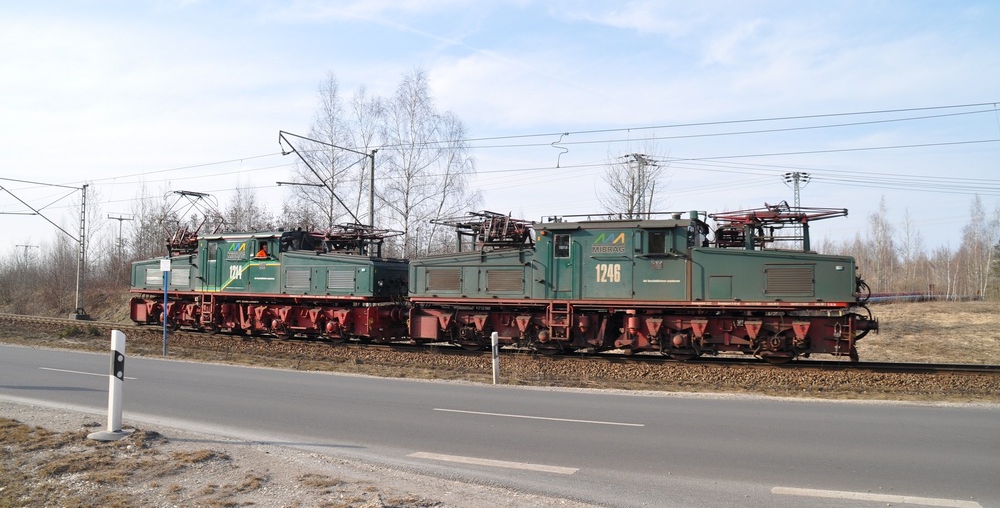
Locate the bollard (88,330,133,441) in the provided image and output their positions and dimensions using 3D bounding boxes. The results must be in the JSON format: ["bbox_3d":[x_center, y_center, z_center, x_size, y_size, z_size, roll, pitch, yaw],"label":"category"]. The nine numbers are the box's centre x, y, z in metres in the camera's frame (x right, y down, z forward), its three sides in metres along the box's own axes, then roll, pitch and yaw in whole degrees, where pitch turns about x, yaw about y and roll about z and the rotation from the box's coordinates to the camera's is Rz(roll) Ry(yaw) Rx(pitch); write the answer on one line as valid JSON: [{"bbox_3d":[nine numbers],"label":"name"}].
[{"bbox_3d":[-3.885,1.302,7.500,0.360,1.050,0.330,0,-1,22],"label":"bollard"}]

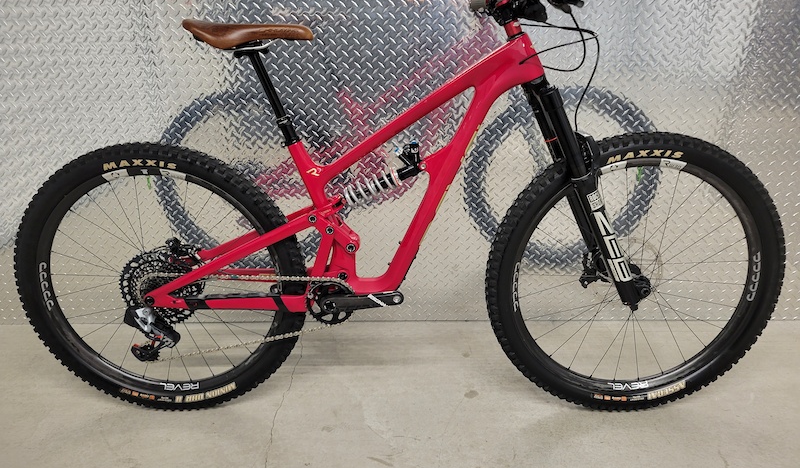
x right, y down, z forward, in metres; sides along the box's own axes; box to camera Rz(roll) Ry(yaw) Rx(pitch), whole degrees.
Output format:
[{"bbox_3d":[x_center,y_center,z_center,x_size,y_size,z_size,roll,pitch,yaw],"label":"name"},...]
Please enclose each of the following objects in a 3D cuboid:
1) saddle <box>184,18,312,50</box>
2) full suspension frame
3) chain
[{"bbox_3d":[-0.334,-0.448,1.349,0.282,0.065,0.144,-1,19,1],"label":"saddle"},{"bbox_3d":[-0.021,-0.138,1.449,1.227,0.662,0.190,-1,19,1],"label":"full suspension frame"},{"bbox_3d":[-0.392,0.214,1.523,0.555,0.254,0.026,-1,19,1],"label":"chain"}]

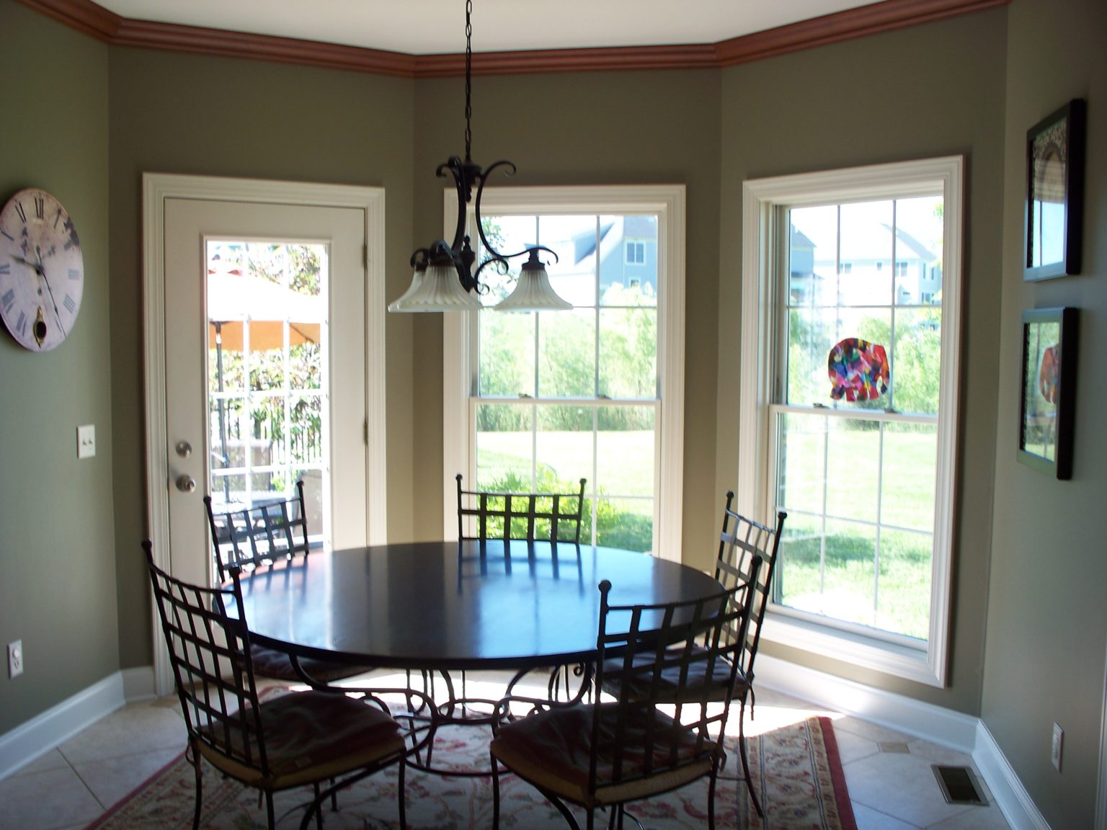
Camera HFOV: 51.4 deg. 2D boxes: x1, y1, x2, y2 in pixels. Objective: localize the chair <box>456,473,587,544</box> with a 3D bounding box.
[{"bbox_3d":[-0.164,0.732,4.090,0.480,0.966,0.540,1,5,10],"label":"chair"}]

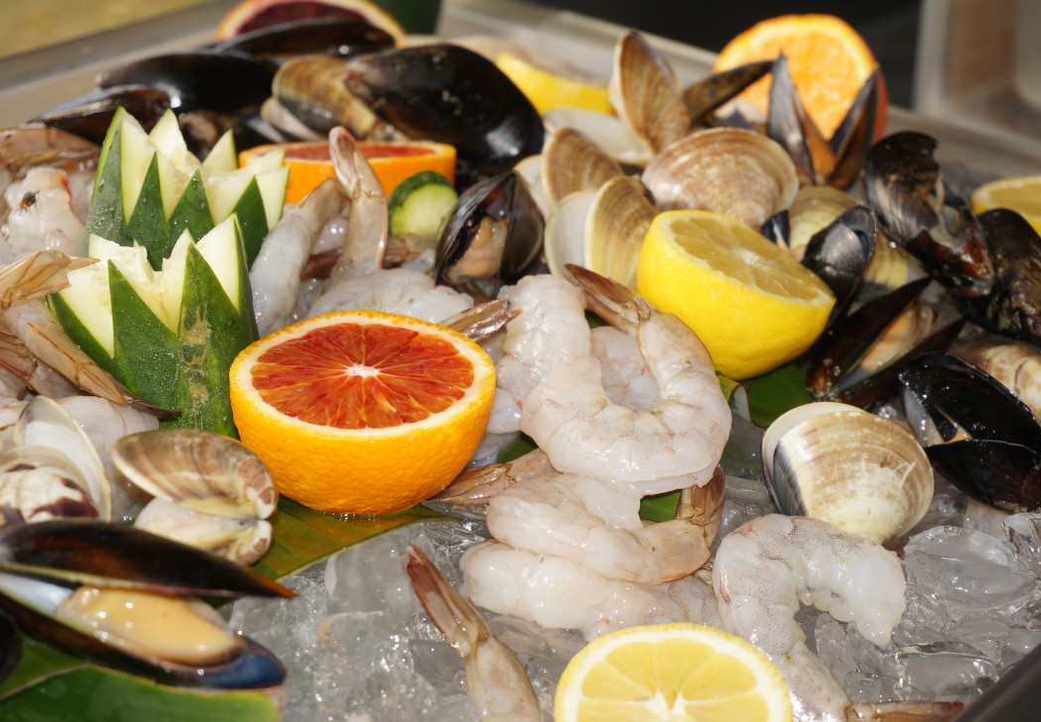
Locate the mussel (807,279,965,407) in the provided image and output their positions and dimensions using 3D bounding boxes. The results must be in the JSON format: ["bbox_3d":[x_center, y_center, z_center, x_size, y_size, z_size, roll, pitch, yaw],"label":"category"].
[{"bbox_3d":[0.107,-0.004,0.660,0.060,0.027,0.030,-37,0,-36],"label":"mussel"}]

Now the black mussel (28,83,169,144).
[{"bbox_3d":[-0.146,-0.085,0.795,0.056,0.024,0.032,-5,26,-10],"label":"black mussel"}]

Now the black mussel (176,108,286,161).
[{"bbox_3d":[-0.102,-0.079,0.810,0.060,0.030,0.036,-16,30,-31],"label":"black mussel"}]

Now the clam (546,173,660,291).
[{"bbox_3d":[0.027,-0.038,0.715,0.033,0.042,0.038,16,15,40],"label":"clam"}]

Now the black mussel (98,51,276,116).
[{"bbox_3d":[-0.122,-0.099,0.825,0.067,0.026,0.034,-2,19,-7],"label":"black mussel"}]

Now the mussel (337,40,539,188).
[{"bbox_3d":[-0.027,-0.088,0.800,0.075,0.030,0.042,23,55,0],"label":"mussel"}]

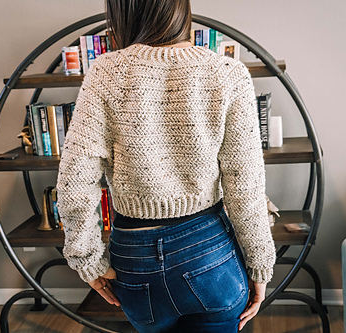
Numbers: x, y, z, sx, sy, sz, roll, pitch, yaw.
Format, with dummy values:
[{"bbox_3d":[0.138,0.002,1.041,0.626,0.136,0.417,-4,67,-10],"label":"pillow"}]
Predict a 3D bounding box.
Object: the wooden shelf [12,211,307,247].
[{"bbox_3d":[-0.060,0.308,2.967,1.474,0.046,0.377,-2,12,10],"label":"wooden shelf"}]

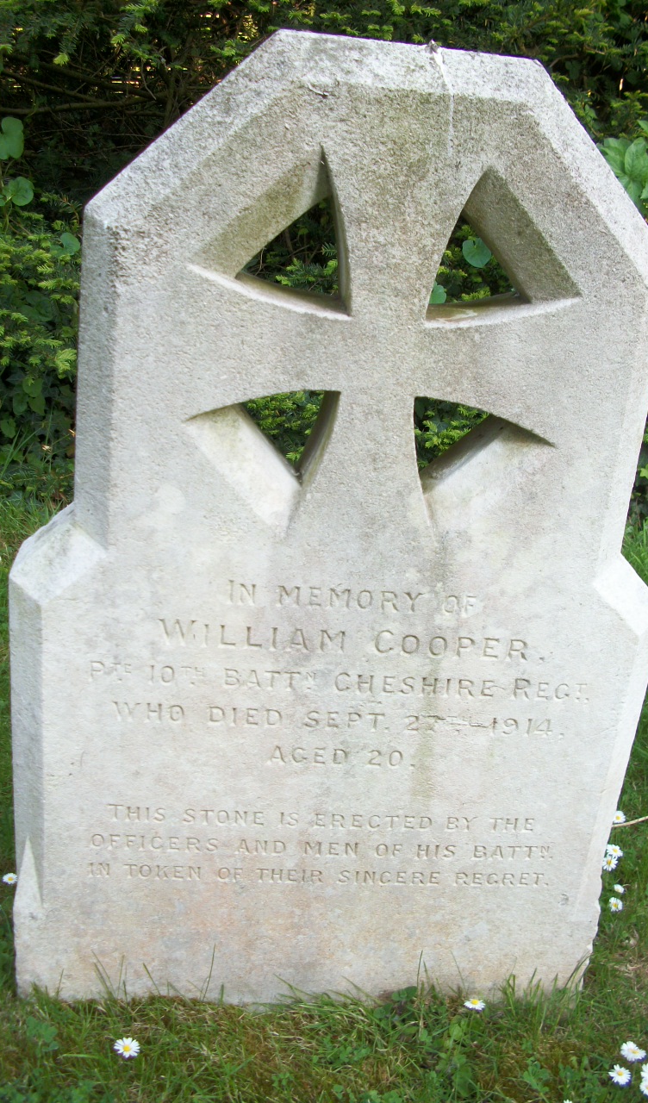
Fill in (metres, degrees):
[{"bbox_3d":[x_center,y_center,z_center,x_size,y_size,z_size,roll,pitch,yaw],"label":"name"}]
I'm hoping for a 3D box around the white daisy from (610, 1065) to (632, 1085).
[{"bbox_3d":[0.274,0.484,1.033,0.022,0.010,0.022,19,30,22],"label":"white daisy"}]

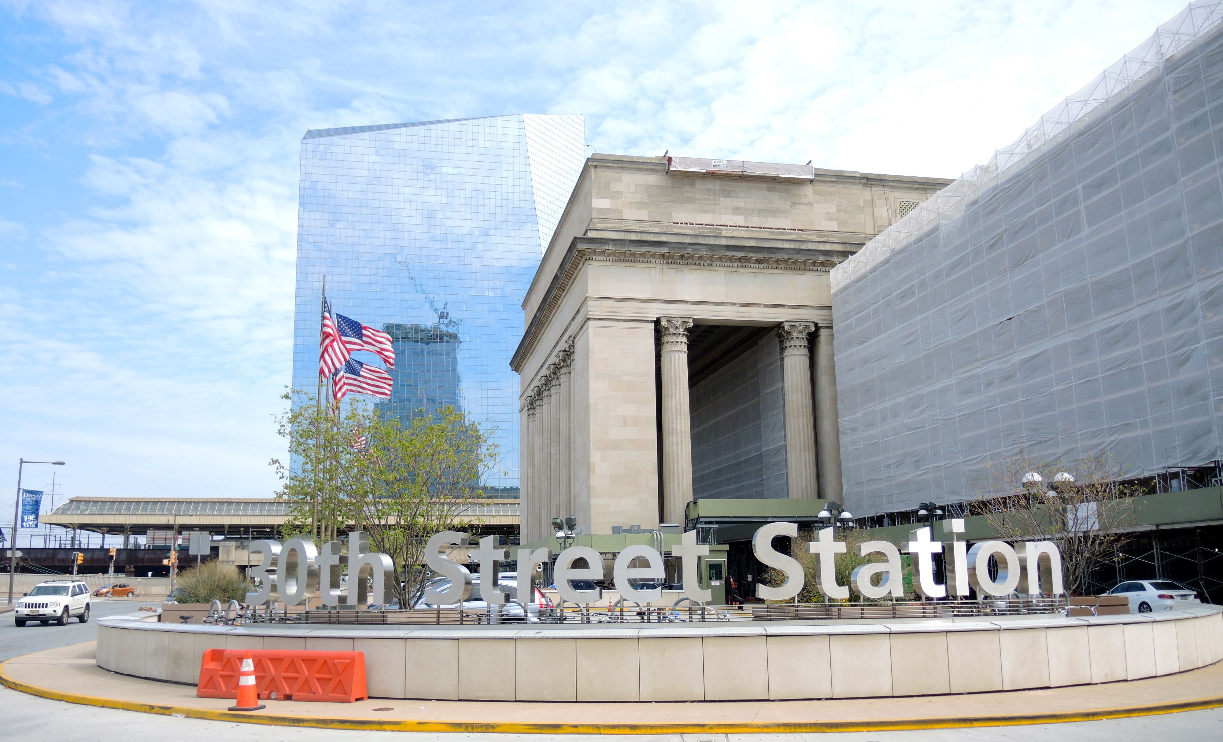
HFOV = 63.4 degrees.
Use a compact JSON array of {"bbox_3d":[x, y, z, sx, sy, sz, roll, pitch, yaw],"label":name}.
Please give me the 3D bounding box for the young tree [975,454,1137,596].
[{"bbox_3d":[13.016,4.551,28.644,4.426,4.264,4.300,-6,-13,23],"label":"young tree"}]

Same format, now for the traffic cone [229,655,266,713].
[{"bbox_3d":[-4.561,3.889,12.466,0.360,0.700,0.360,4,-13,-20],"label":"traffic cone"}]

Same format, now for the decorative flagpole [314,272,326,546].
[{"bbox_3d":[-12.502,3.098,42.302,0.200,14.945,0.200,2,-12,-12],"label":"decorative flagpole"}]

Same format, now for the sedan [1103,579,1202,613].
[{"bbox_3d":[22.392,9.660,41.823,1.870,1.470,4.870,1,-12,-10],"label":"sedan"}]

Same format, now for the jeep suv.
[{"bbox_3d":[-23.656,9.938,42.123,1.920,1.750,4.740,2,-12,-13],"label":"jeep suv"}]

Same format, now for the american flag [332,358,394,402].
[{"bbox_3d":[-13.712,0.501,54.605,3.258,2.476,0.800,-1,-12,0],"label":"american flag"}]

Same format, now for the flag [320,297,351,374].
[{"bbox_3d":[-12.097,-1.483,43.266,1.338,3.702,0.800,-1,-12,0],"label":"flag"}]

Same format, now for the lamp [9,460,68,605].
[{"bbox_3d":[-38.219,10.689,65.814,2.850,9.512,0.400,5,-13,-24],"label":"lamp"}]

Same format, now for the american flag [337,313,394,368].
[{"bbox_3d":[-11.670,-1.436,46.832,2.737,2.770,0.800,-1,-12,0],"label":"american flag"}]

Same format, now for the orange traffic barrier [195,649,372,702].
[{"bbox_3d":[-4.485,4.155,13.541,2.548,0.620,0.380,-5,-13,21],"label":"orange traffic barrier"}]

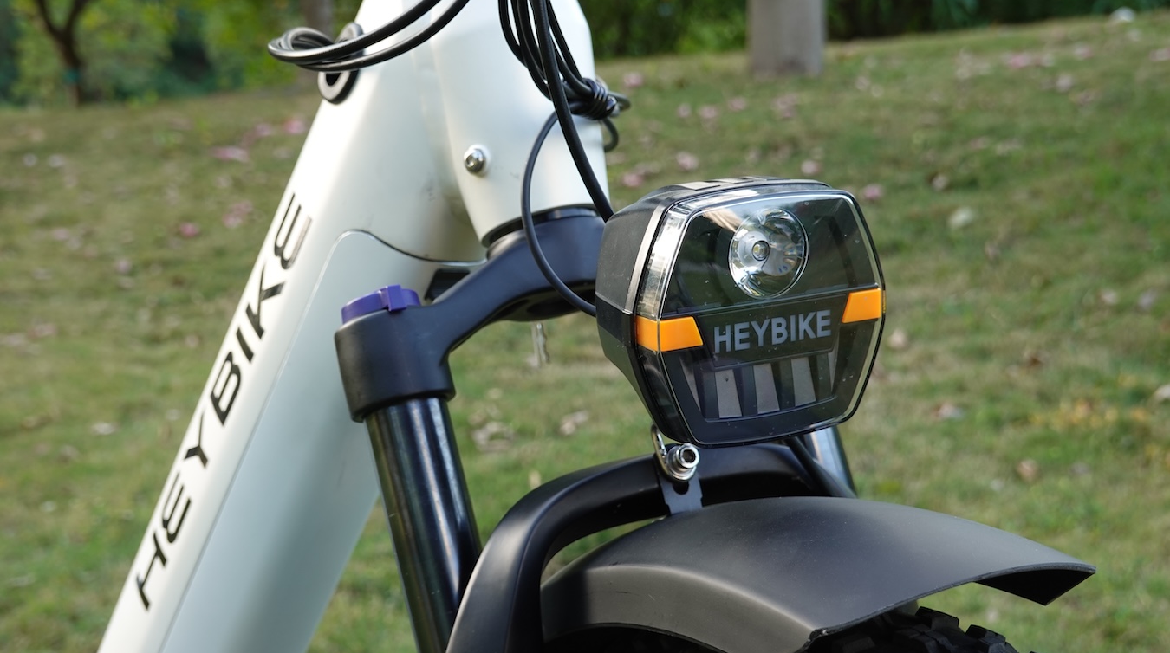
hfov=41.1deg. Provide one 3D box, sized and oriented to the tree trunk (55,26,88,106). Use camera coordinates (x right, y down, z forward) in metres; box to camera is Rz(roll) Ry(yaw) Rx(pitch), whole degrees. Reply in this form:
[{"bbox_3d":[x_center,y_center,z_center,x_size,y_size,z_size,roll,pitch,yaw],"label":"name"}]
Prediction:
[{"bbox_3d":[-4.120,-2.096,12.500,0.250,0.640,0.220,0,8,0],"label":"tree trunk"}]

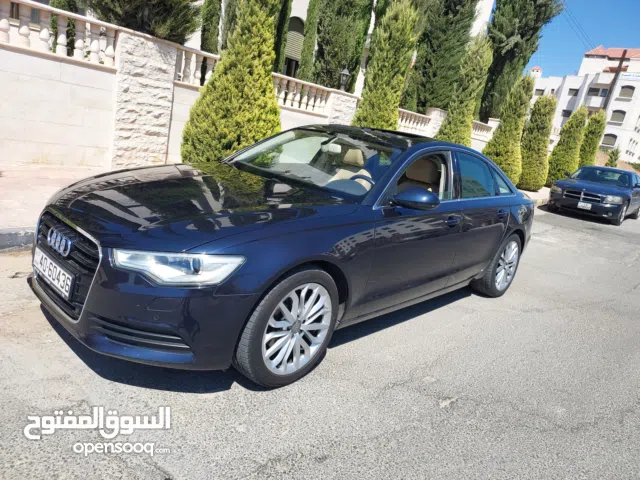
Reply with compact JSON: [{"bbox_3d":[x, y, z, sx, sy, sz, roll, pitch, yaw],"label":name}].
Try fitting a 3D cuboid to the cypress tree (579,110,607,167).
[{"bbox_3d":[9.850,-3.200,18.850,0.880,3.000,0.880,24,21,36],"label":"cypress tree"}]

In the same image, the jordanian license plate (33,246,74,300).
[{"bbox_3d":[-1.314,0.149,2.529,0.460,0.115,0.020,21,13,37],"label":"jordanian license plate"}]

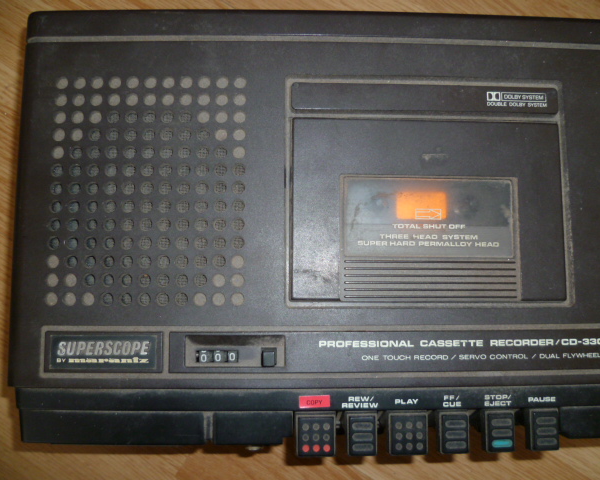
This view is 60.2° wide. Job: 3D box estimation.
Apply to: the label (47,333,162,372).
[{"bbox_3d":[-0.082,0.048,0.219,0.049,0.002,0.017,0,85,-1],"label":"label"}]

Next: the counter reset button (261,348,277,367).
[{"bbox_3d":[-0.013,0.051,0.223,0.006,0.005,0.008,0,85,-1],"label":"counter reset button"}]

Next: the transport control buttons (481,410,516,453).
[{"bbox_3d":[0.087,0.084,0.230,0.014,0.008,0.018,0,85,-1],"label":"transport control buttons"}]

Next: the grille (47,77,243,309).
[{"bbox_3d":[-0.066,-0.022,0.227,0.087,0.005,0.102,0,85,-1],"label":"grille"}]

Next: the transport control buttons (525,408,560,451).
[{"bbox_3d":[0.107,0.083,0.230,0.014,0.008,0.018,0,85,-1],"label":"transport control buttons"}]

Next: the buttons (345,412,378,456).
[{"bbox_3d":[0.027,0.085,0.228,0.013,0.008,0.019,0,85,-1],"label":"buttons"}]

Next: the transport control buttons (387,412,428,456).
[{"bbox_3d":[0.047,0.084,0.229,0.018,0.008,0.018,0,85,-1],"label":"transport control buttons"}]

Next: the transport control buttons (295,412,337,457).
[{"bbox_3d":[0.007,0.085,0.228,0.018,0.008,0.019,0,85,-1],"label":"transport control buttons"}]

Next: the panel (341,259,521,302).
[{"bbox_3d":[0.057,0.018,0.223,0.078,0.003,0.018,0,85,-1],"label":"panel"}]

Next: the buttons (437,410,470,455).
[{"bbox_3d":[0.067,0.084,0.229,0.014,0.008,0.019,0,85,-1],"label":"buttons"}]

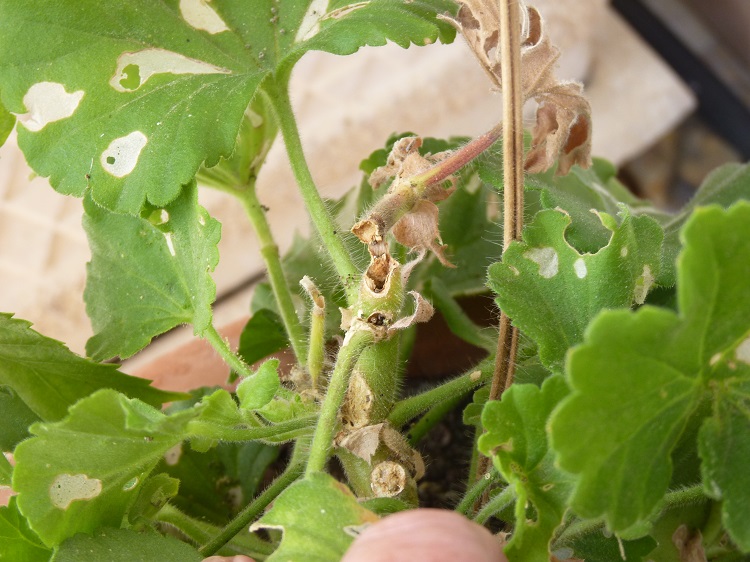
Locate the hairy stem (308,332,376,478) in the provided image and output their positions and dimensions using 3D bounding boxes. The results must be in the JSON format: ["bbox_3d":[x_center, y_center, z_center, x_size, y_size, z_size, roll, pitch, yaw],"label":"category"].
[{"bbox_3d":[-0.005,0.017,0.275,0.005,0.004,0.024,19,57,0],"label":"hairy stem"}]

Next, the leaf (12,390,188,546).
[{"bbox_3d":[-0.038,0.026,0.273,0.025,0.009,0.022,-2,73,5],"label":"leaf"}]

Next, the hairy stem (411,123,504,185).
[{"bbox_3d":[0.012,-0.018,0.287,0.017,0.003,0.003,-32,2,-21],"label":"hairy stem"}]

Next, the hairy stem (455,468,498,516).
[{"bbox_3d":[0.015,0.030,0.283,0.002,0.002,0.010,41,51,6],"label":"hairy stem"}]

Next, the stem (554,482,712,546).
[{"bbox_3d":[0.036,0.033,0.279,0.023,0.003,0.003,-15,-9,-5],"label":"stem"}]

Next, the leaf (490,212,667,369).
[{"bbox_3d":[0.029,0.001,0.286,0.025,0.009,0.025,0,71,0],"label":"leaf"}]

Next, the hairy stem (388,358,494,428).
[{"bbox_3d":[0.010,0.016,0.290,0.021,0.004,0.004,-23,-5,-38],"label":"hairy stem"}]

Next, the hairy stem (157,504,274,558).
[{"bbox_3d":[-0.022,0.036,0.280,0.019,0.003,0.003,22,-9,-25],"label":"hairy stem"}]

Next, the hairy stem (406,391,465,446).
[{"bbox_3d":[0.009,0.020,0.293,0.003,0.003,0.015,49,46,4],"label":"hairy stem"}]

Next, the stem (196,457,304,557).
[{"bbox_3d":[-0.017,0.032,0.278,0.002,0.002,0.021,48,55,3],"label":"stem"}]

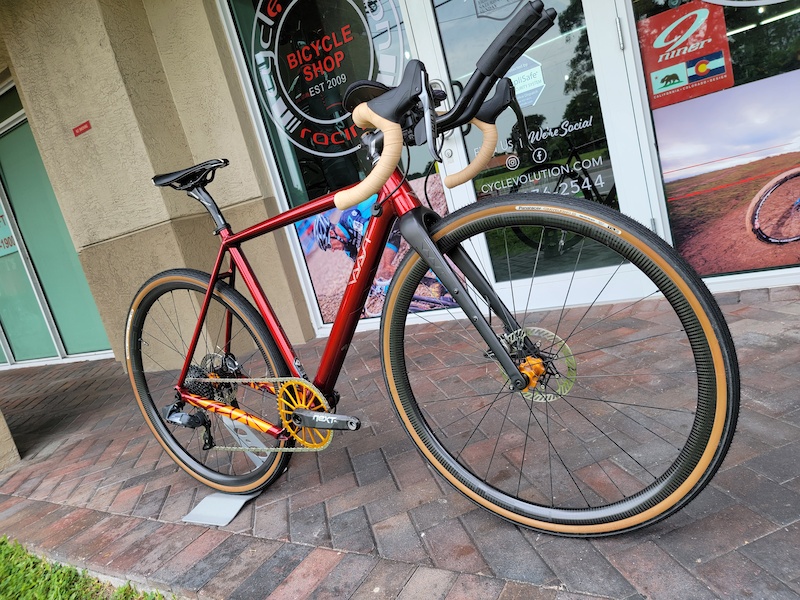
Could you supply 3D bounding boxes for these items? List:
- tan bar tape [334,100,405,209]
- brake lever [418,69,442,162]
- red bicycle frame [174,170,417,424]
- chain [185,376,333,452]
[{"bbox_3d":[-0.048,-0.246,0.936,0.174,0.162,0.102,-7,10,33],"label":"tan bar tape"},{"bbox_3d":[0.047,-0.280,0.845,0.034,0.143,0.033,-7,10,33],"label":"brake lever"},{"bbox_3d":[-0.277,0.039,1.375,0.870,0.590,0.156,-7,10,33],"label":"red bicycle frame"},{"bbox_3d":[-0.387,0.299,1.463,0.535,0.213,0.020,-7,10,33],"label":"chain"}]

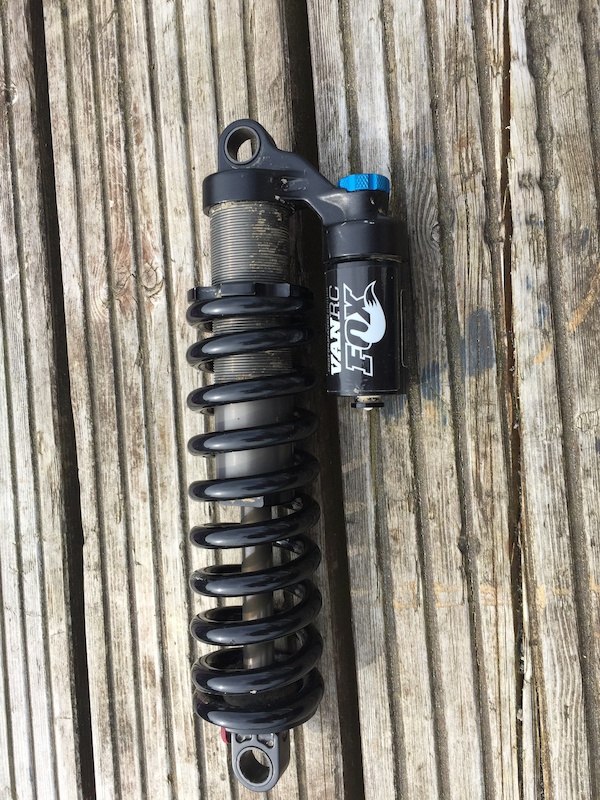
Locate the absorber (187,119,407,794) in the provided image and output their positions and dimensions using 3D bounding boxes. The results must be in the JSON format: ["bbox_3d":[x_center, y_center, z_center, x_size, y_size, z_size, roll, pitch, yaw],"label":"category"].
[{"bbox_3d":[-0.001,0.019,0.260,0.088,0.051,0.261,-2,88,19],"label":"absorber"}]

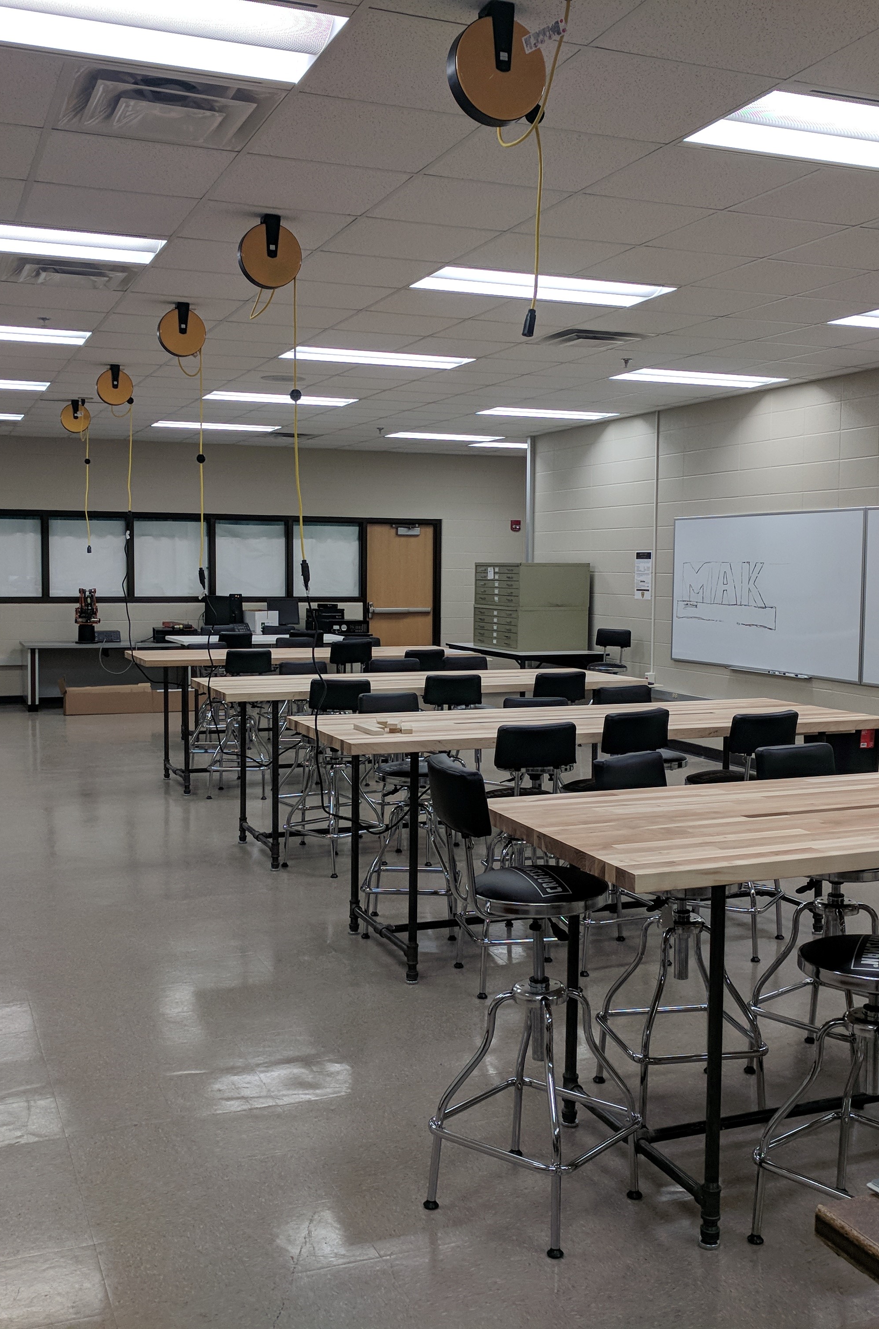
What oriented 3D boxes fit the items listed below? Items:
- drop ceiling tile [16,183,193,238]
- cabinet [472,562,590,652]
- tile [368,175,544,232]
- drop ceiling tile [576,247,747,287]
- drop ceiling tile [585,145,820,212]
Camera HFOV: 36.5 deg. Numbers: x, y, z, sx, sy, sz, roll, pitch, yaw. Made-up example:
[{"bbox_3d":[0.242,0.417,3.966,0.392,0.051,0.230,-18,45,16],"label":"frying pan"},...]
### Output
[{"bbox_3d":[-1.257,-1.728,5.028,0.603,0.024,0.603,-1,5,-22],"label":"drop ceiling tile"},{"bbox_3d":[0.906,-0.583,13.176,0.750,0.835,1.040,-1,5,-22],"label":"cabinet"},{"bbox_3d":[0.101,-1.711,4.933,0.605,0.020,0.605,-1,5,-22],"label":"tile"},{"bbox_3d":[1.008,-1.779,5.934,0.600,0.020,0.600,-1,5,-21],"label":"drop ceiling tile"},{"bbox_3d":[0.894,-1.680,4.595,0.605,0.020,0.605,-1,5,-22],"label":"drop ceiling tile"}]

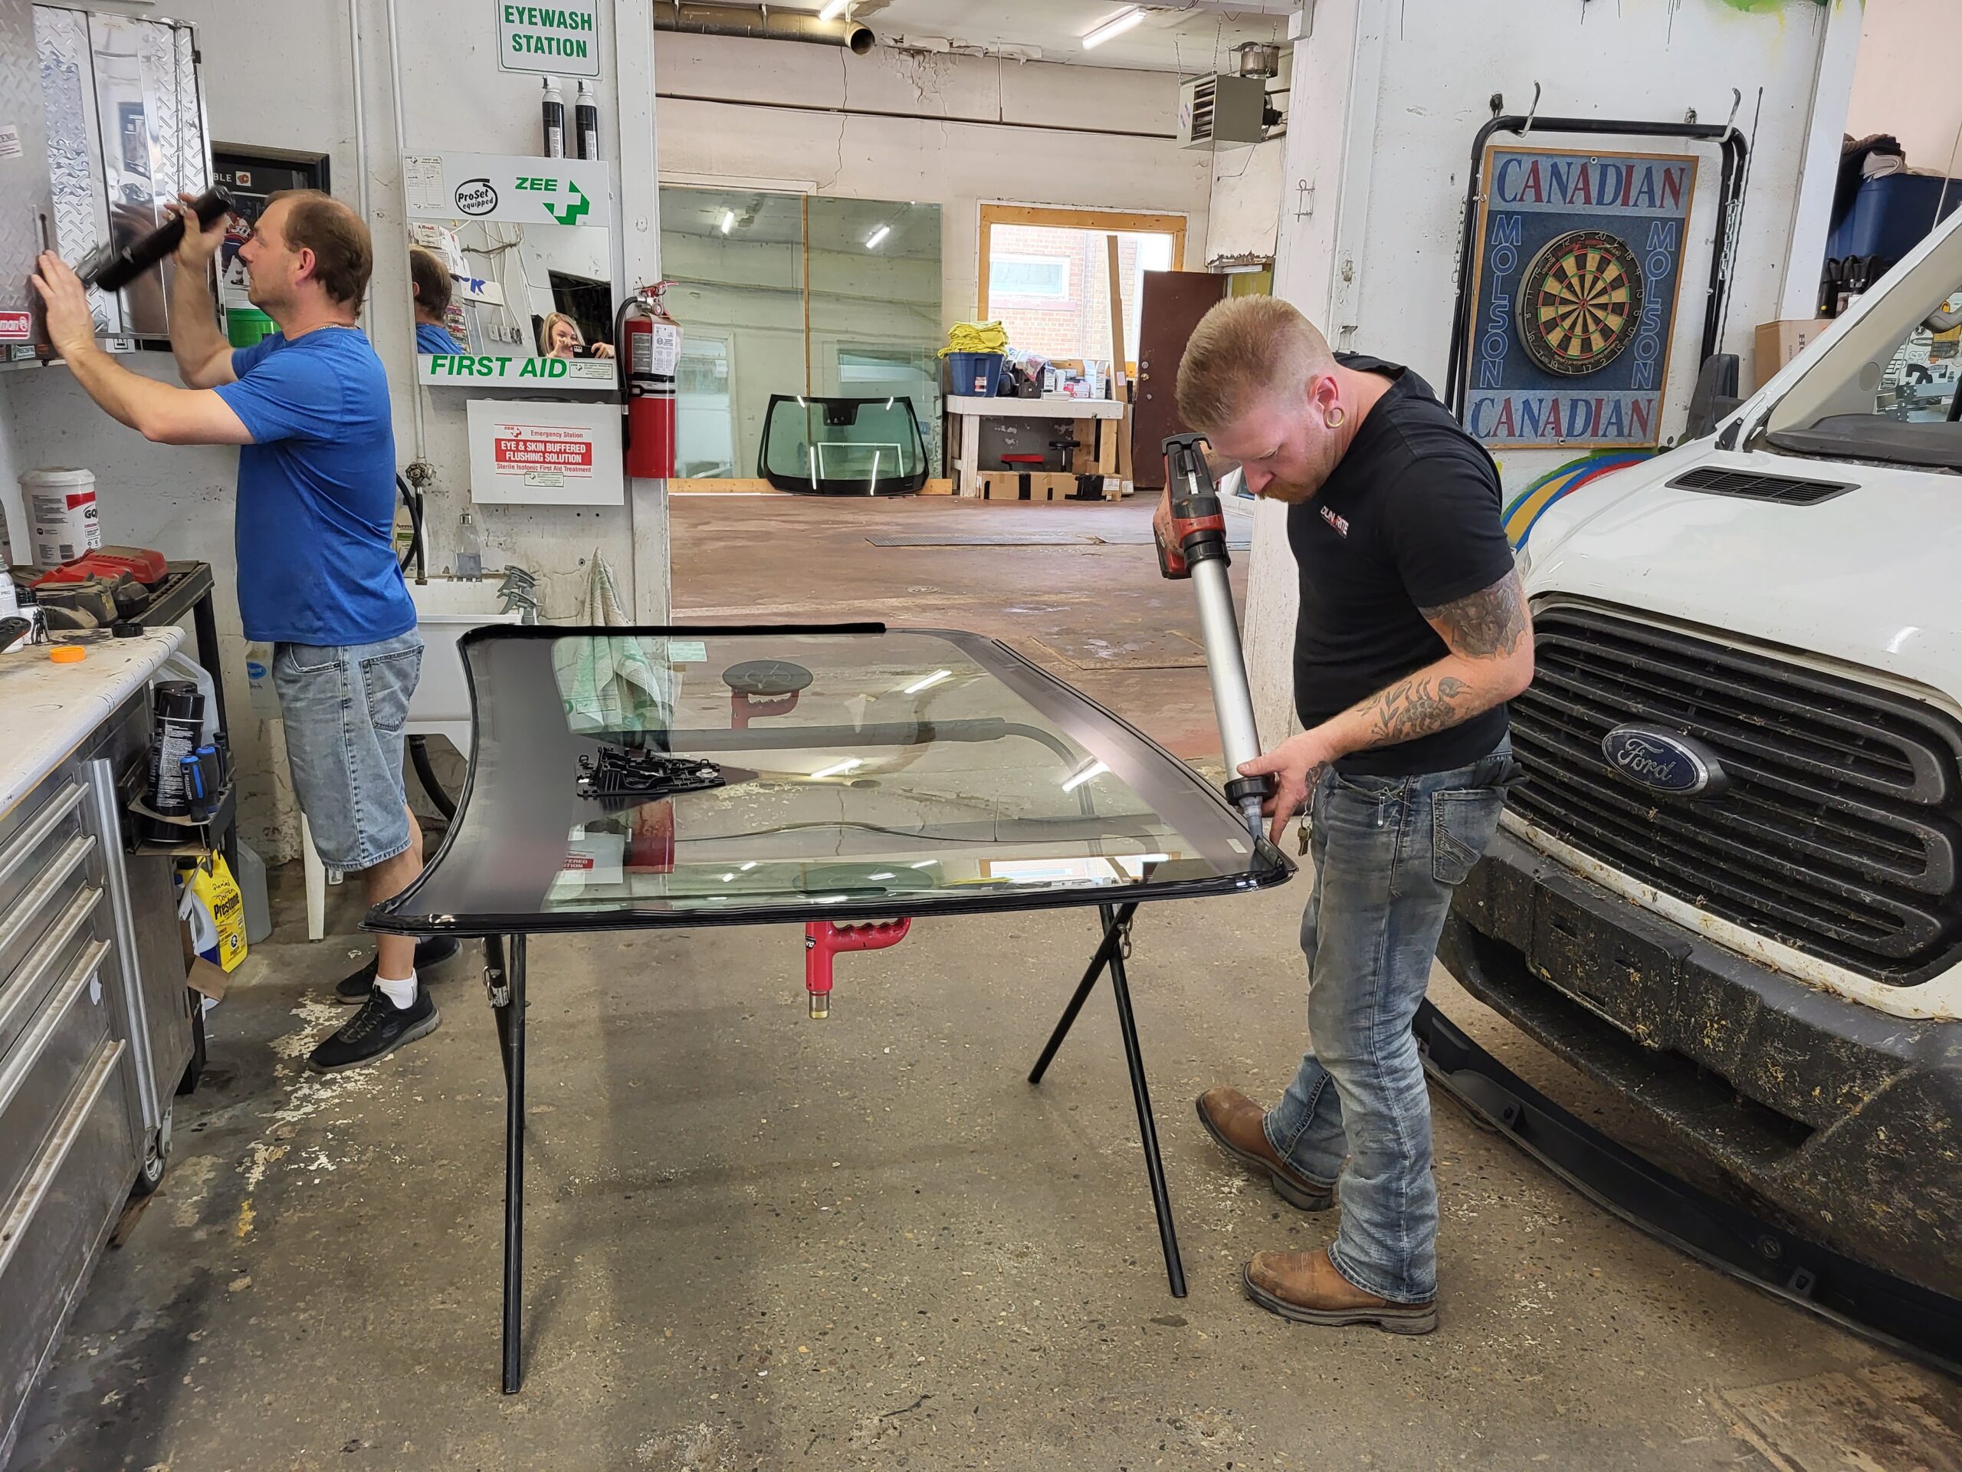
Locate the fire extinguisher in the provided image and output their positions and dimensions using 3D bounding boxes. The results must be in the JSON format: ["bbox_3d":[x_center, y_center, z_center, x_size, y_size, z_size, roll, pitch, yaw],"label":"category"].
[{"bbox_3d":[-0.887,-0.948,3.930,0.180,0.520,0.150,-2,15,-14],"label":"fire extinguisher"}]

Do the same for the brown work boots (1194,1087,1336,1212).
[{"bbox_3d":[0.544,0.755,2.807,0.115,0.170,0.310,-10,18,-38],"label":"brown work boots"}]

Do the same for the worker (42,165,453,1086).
[{"bbox_3d":[-1.495,-0.212,3.136,0.660,1.770,0.540,-4,16,-22],"label":"worker"}]

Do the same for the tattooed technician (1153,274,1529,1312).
[{"bbox_3d":[0.566,0.139,2.355,0.620,1.590,0.680,1,14,-3],"label":"tattooed technician"}]

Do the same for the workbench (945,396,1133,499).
[{"bbox_3d":[0.525,-2.783,14.150,1.620,0.950,0.630,-2,15,-14],"label":"workbench"}]

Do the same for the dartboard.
[{"bbox_3d":[1.940,-1.390,4.740,0.451,0.451,0.040,-2,15,-14],"label":"dartboard"}]

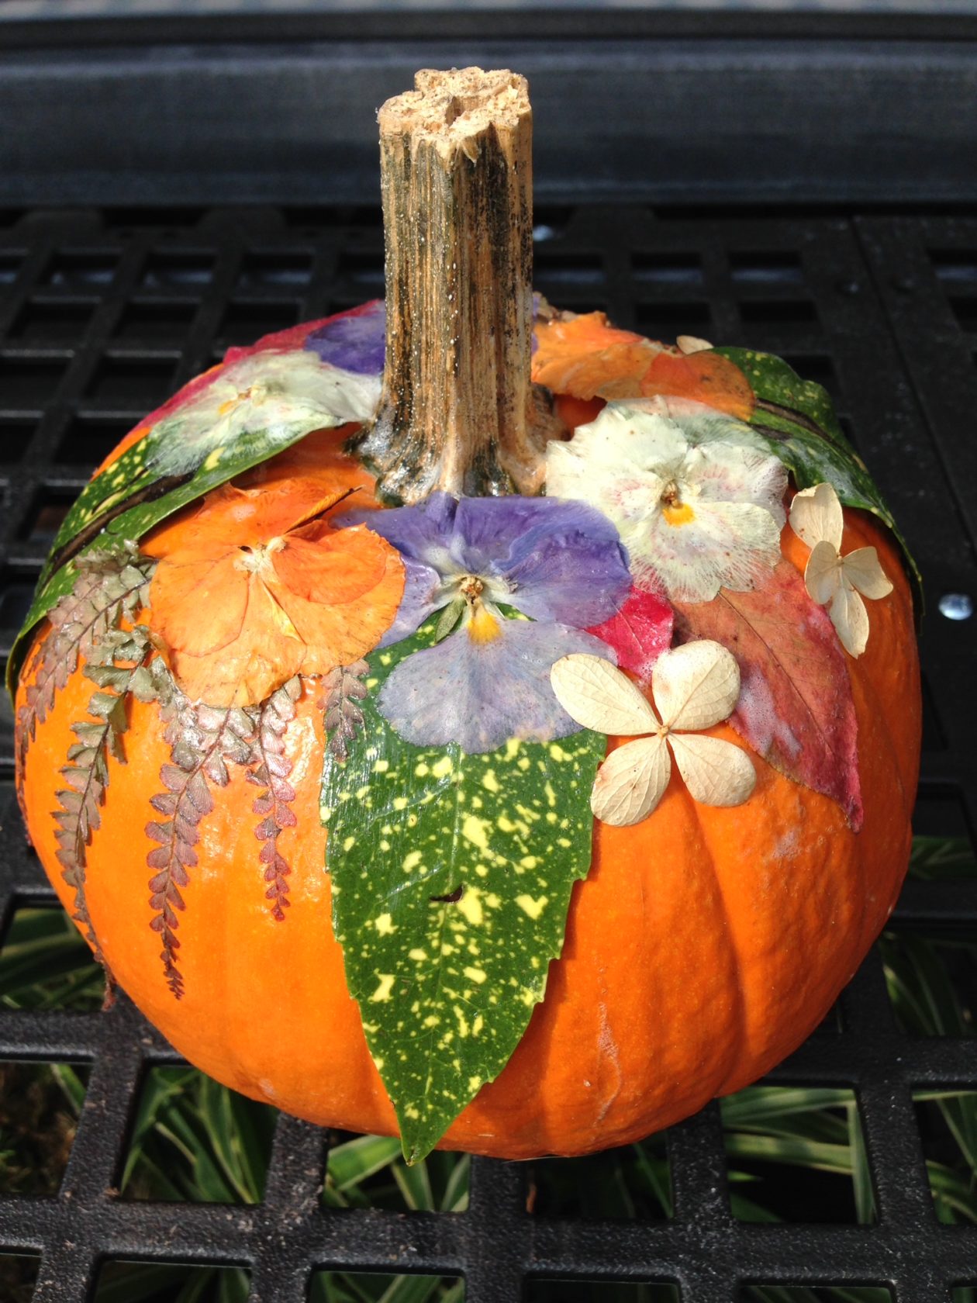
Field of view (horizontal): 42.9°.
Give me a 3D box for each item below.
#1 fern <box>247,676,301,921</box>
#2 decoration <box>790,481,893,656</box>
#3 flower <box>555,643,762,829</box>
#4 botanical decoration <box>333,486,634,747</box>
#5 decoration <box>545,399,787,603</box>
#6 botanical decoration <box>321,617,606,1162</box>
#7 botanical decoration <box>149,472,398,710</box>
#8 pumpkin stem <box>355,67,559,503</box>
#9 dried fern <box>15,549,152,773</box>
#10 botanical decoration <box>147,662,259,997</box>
[{"bbox_3d":[-0.031,0.022,0.182,0.008,0.005,0.036,-3,86,15],"label":"fern"},{"bbox_3d":[0.063,-0.015,0.211,0.027,0.005,0.036,16,55,-33],"label":"decoration"},{"bbox_3d":[0.026,0.012,0.183,0.030,0.004,0.026,-5,81,-16],"label":"flower"},{"bbox_3d":[0.000,-0.006,0.186,0.044,0.006,0.044,-3,65,-2],"label":"botanical decoration"},{"bbox_3d":[0.032,-0.028,0.203,0.045,0.006,0.047,5,53,-15],"label":"decoration"},{"bbox_3d":[-0.006,0.045,0.196,0.040,0.105,0.030,6,12,3],"label":"botanical decoration"},{"bbox_3d":[-0.035,-0.011,0.193,0.045,0.005,0.042,-9,62,12],"label":"botanical decoration"},{"bbox_3d":[-0.004,-0.051,0.186,0.031,0.059,0.030,1,46,2],"label":"pumpkin stem"},{"bbox_3d":[-0.074,0.001,0.217,0.011,0.056,0.025,18,37,-42],"label":"dried fern"},{"bbox_3d":[-0.047,0.030,0.192,0.020,0.053,0.010,16,11,26],"label":"botanical decoration"}]

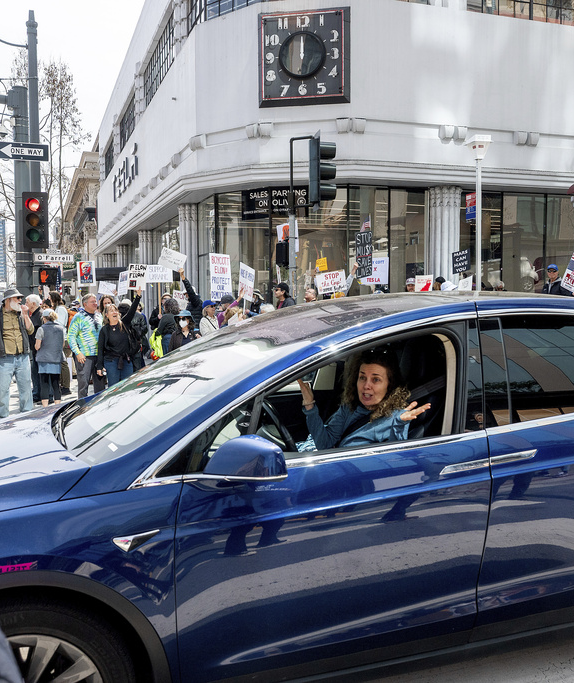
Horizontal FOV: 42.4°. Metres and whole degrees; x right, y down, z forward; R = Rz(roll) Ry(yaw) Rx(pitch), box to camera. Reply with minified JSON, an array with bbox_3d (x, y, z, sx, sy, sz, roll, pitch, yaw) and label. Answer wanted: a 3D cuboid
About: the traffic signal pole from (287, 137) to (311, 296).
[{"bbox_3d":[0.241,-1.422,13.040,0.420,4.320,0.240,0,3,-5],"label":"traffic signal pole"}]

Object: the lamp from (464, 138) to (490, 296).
[{"bbox_3d":[3.621,-1.692,14.026,0.380,4.360,0.380,-1,3,-18],"label":"lamp"}]

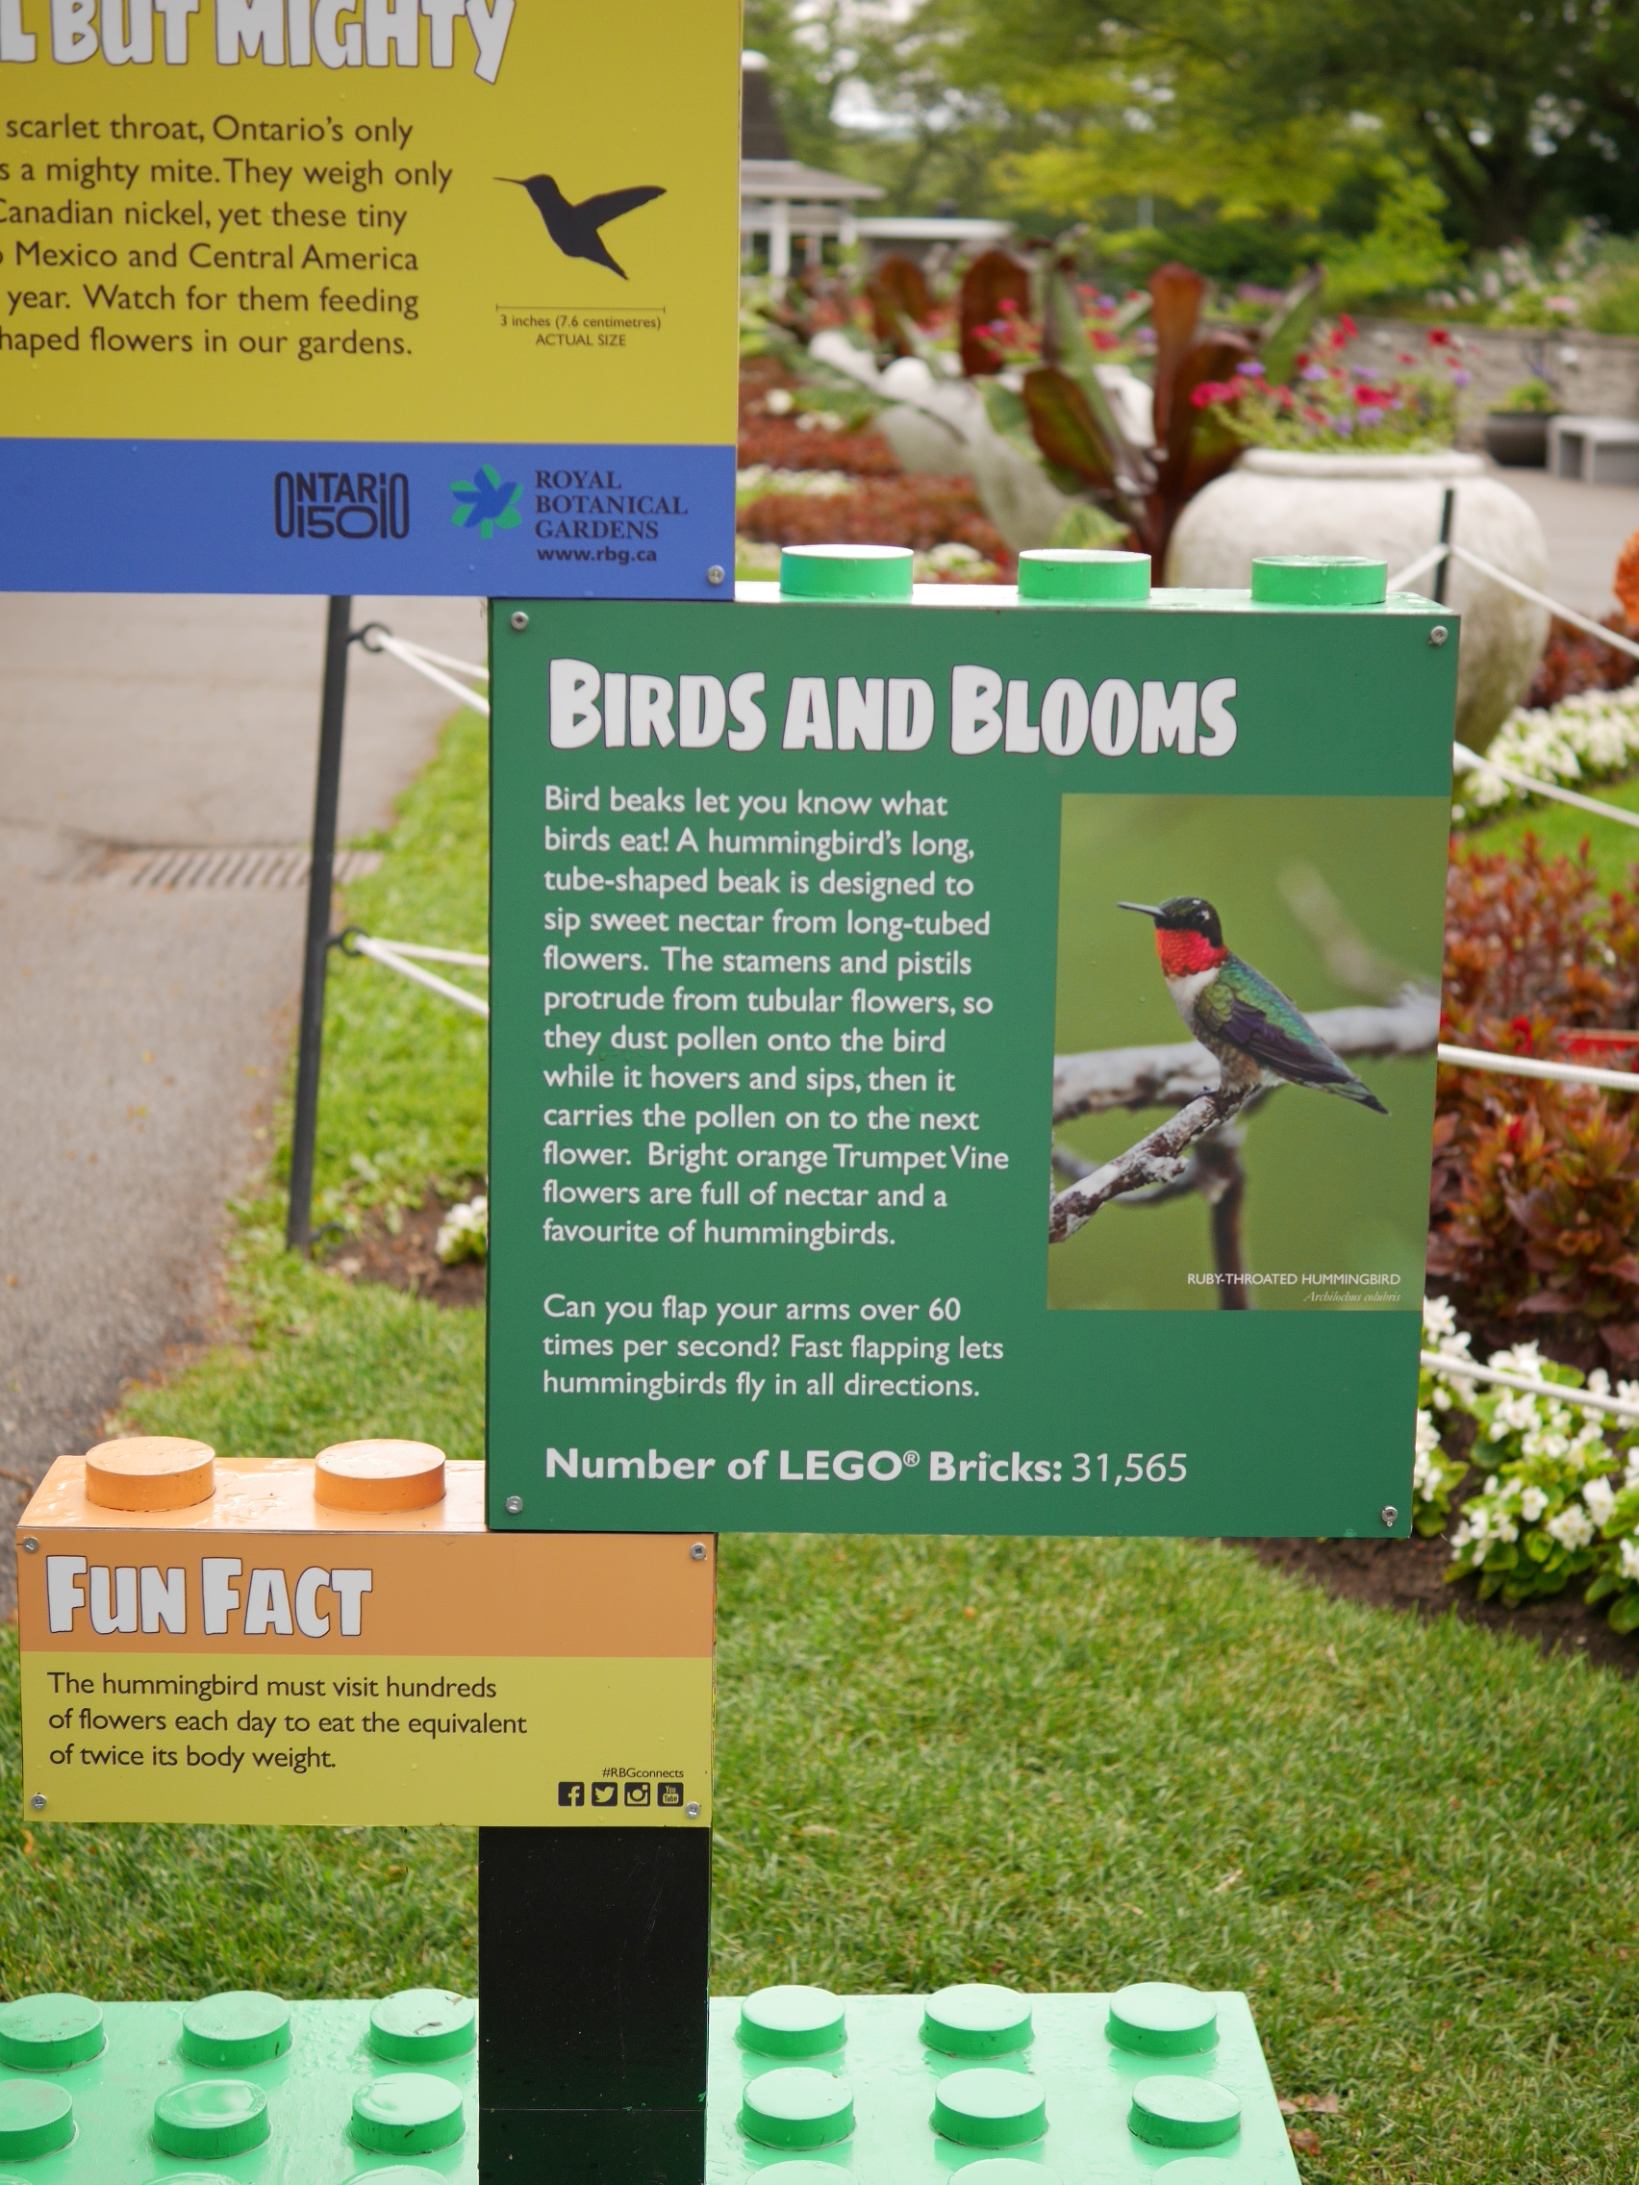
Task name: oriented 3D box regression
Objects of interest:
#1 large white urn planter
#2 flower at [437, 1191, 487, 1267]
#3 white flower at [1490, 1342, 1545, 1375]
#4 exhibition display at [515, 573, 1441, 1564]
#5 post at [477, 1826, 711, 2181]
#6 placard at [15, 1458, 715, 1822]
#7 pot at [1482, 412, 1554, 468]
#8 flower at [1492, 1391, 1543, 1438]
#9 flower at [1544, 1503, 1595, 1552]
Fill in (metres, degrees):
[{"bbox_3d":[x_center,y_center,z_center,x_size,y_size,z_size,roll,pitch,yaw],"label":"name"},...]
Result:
[{"bbox_3d":[1.600,-1.427,11.250,1.130,0.960,1.130,3,12,8],"label":"large white urn planter"},{"bbox_3d":[-0.505,0.196,5.400,0.085,0.100,0.075,0,12,-5],"label":"flower"},{"bbox_3d":[0.792,0.301,4.300,0.062,0.042,0.048,3,12,11],"label":"white flower"},{"bbox_3d":[0.068,-0.026,1.864,0.452,0.472,0.123,1,12,-2],"label":"exhibition display"},{"bbox_3d":[-0.115,0.474,1.961,0.115,0.251,0.115,1,12,-2],"label":"post"},{"bbox_3d":[-0.223,0.269,1.916,0.339,0.168,0.118,1,12,-2],"label":"placard"},{"bbox_3d":[5.392,-4.993,29.000,0.580,0.440,0.580,3,12,10],"label":"pot"},{"bbox_3d":[0.773,0.357,4.200,0.057,0.050,0.045,3,12,11],"label":"flower"},{"bbox_3d":[0.809,0.468,4.080,0.054,0.053,0.045,3,12,12],"label":"flower"}]

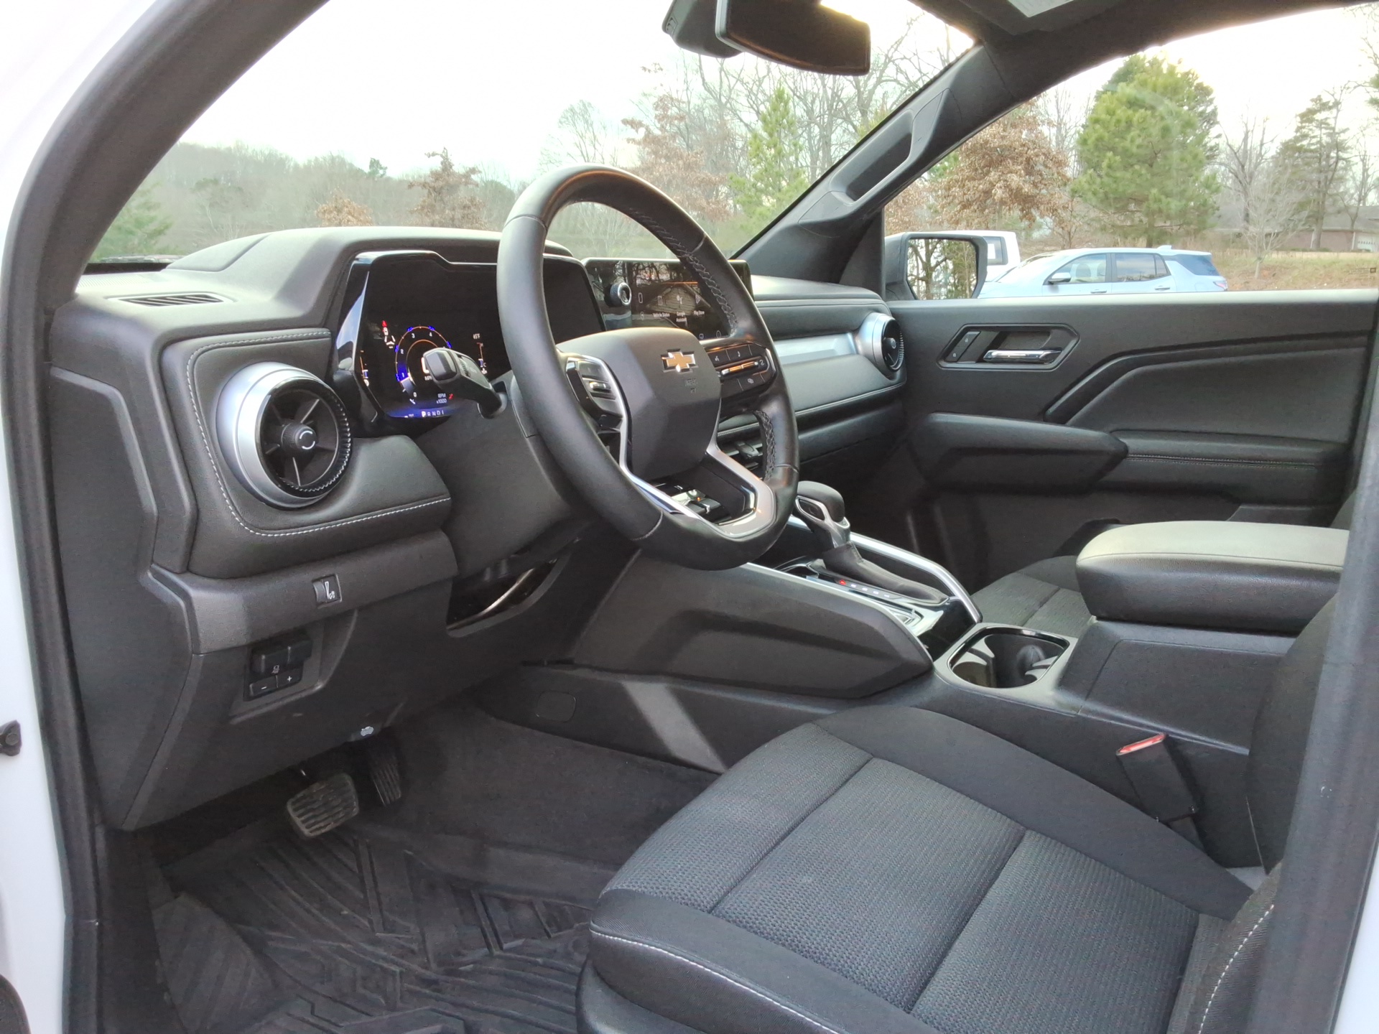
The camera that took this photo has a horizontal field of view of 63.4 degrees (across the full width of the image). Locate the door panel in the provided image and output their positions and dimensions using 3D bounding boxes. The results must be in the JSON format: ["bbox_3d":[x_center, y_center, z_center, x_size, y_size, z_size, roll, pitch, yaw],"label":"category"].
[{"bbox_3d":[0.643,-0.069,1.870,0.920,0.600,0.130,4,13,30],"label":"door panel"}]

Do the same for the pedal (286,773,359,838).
[{"bbox_3d":[-0.450,0.356,1.383,0.030,0.060,0.080,-37,-9,32],"label":"pedal"}]

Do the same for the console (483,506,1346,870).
[{"bbox_3d":[0.257,0.125,1.313,1.000,0.340,0.320,4,13,30],"label":"console"}]

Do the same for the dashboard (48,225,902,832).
[{"bbox_3d":[-0.135,-0.110,1.496,0.510,0.520,1.440,4,13,30],"label":"dashboard"}]

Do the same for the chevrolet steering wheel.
[{"bbox_3d":[-0.043,-0.131,0.996,0.100,0.365,0.380,-23,-1,33],"label":"chevrolet steering wheel"}]

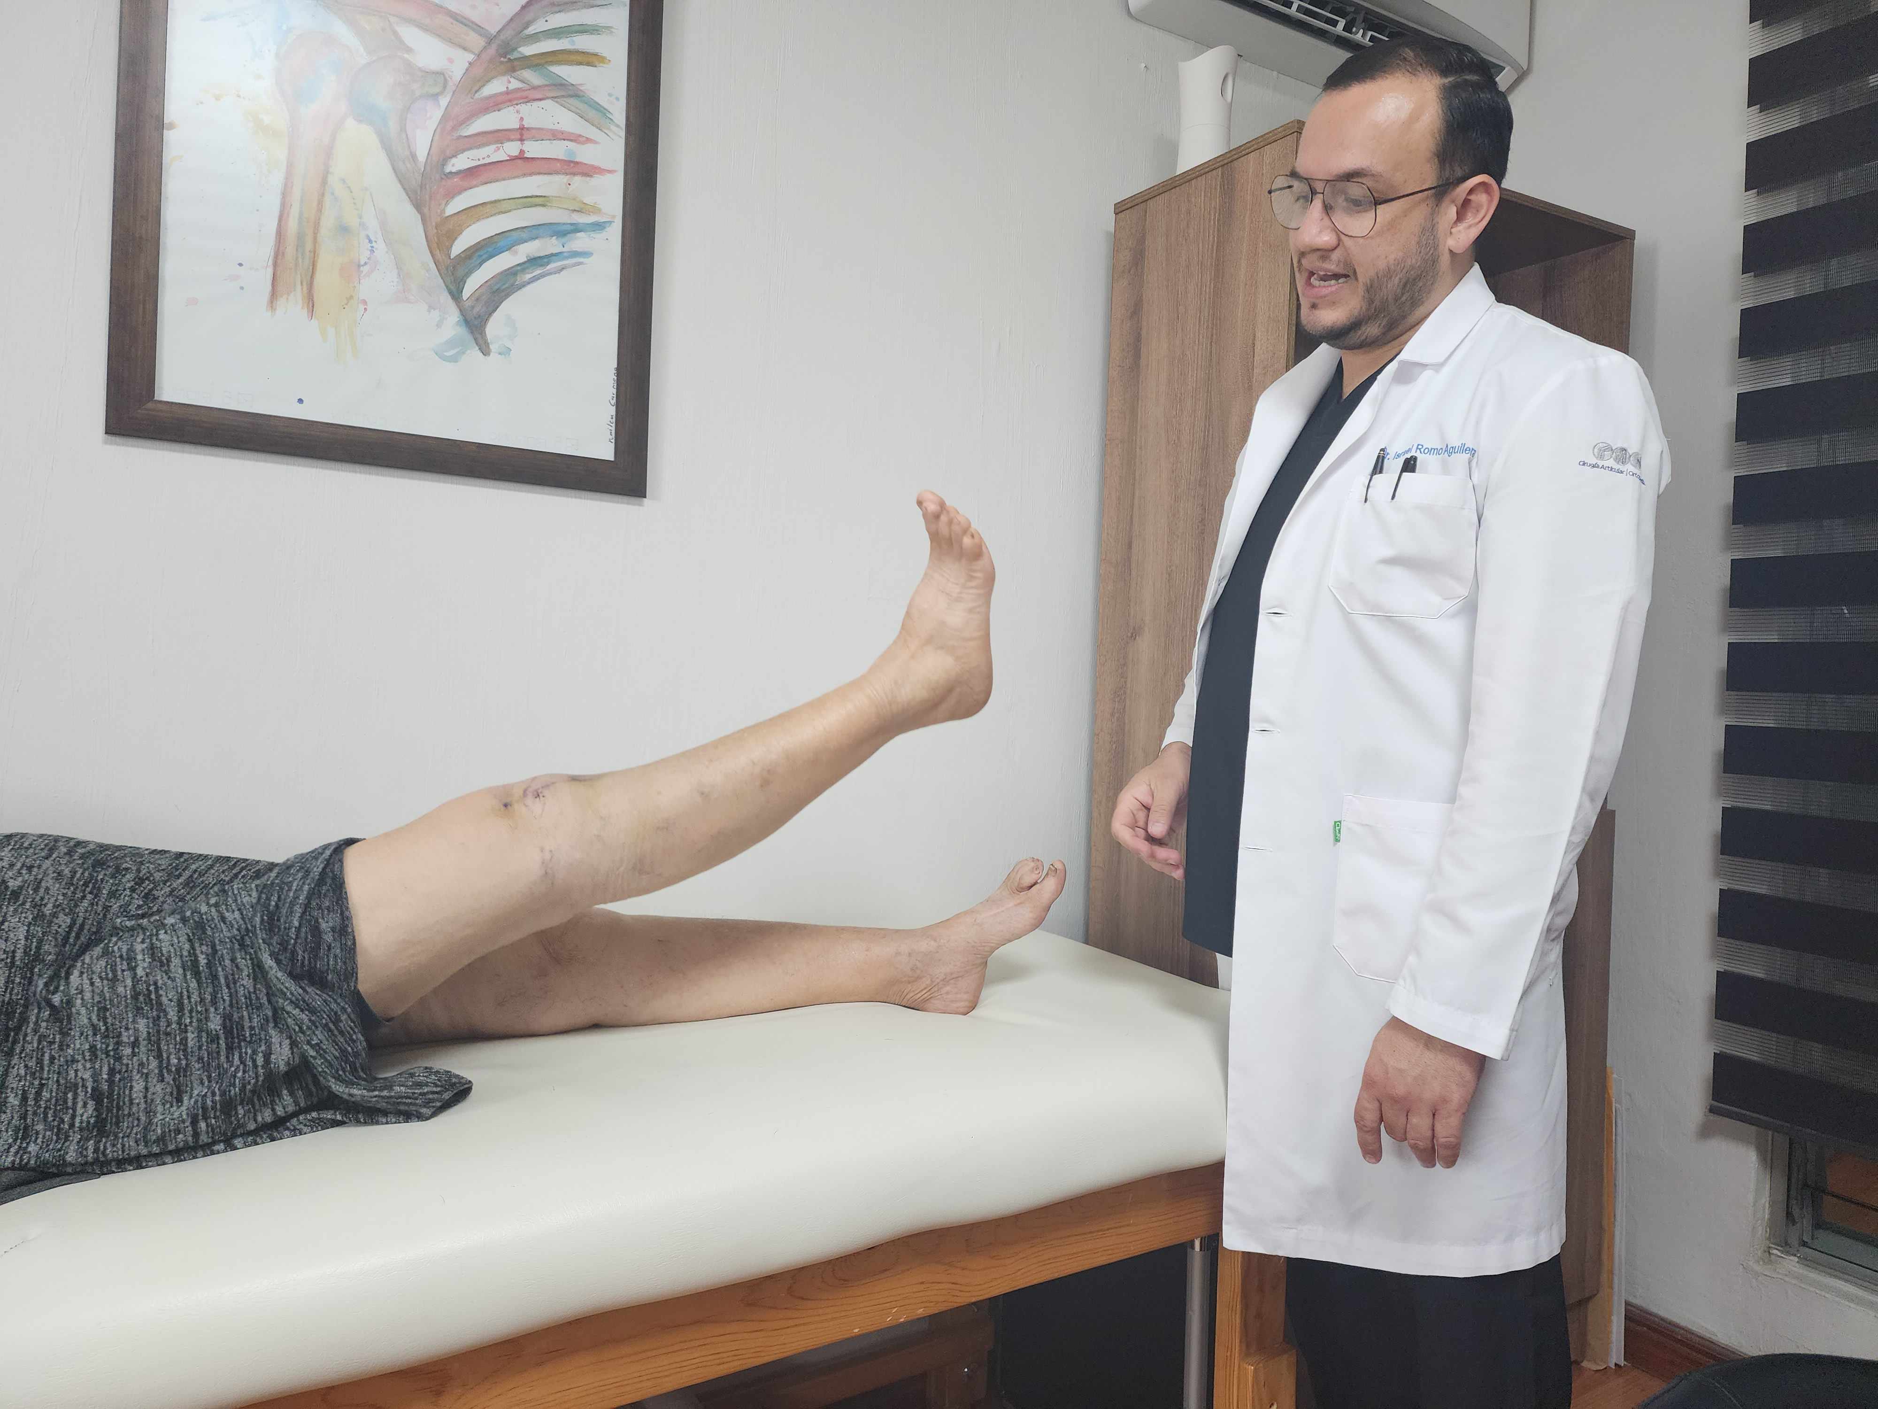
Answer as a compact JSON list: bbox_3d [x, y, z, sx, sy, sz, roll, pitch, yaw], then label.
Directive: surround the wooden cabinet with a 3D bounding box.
[{"bbox_3d":[0.673,0.154,2.009,0.752,1.850,0.394,1,2,-30],"label":"wooden cabinet"}]

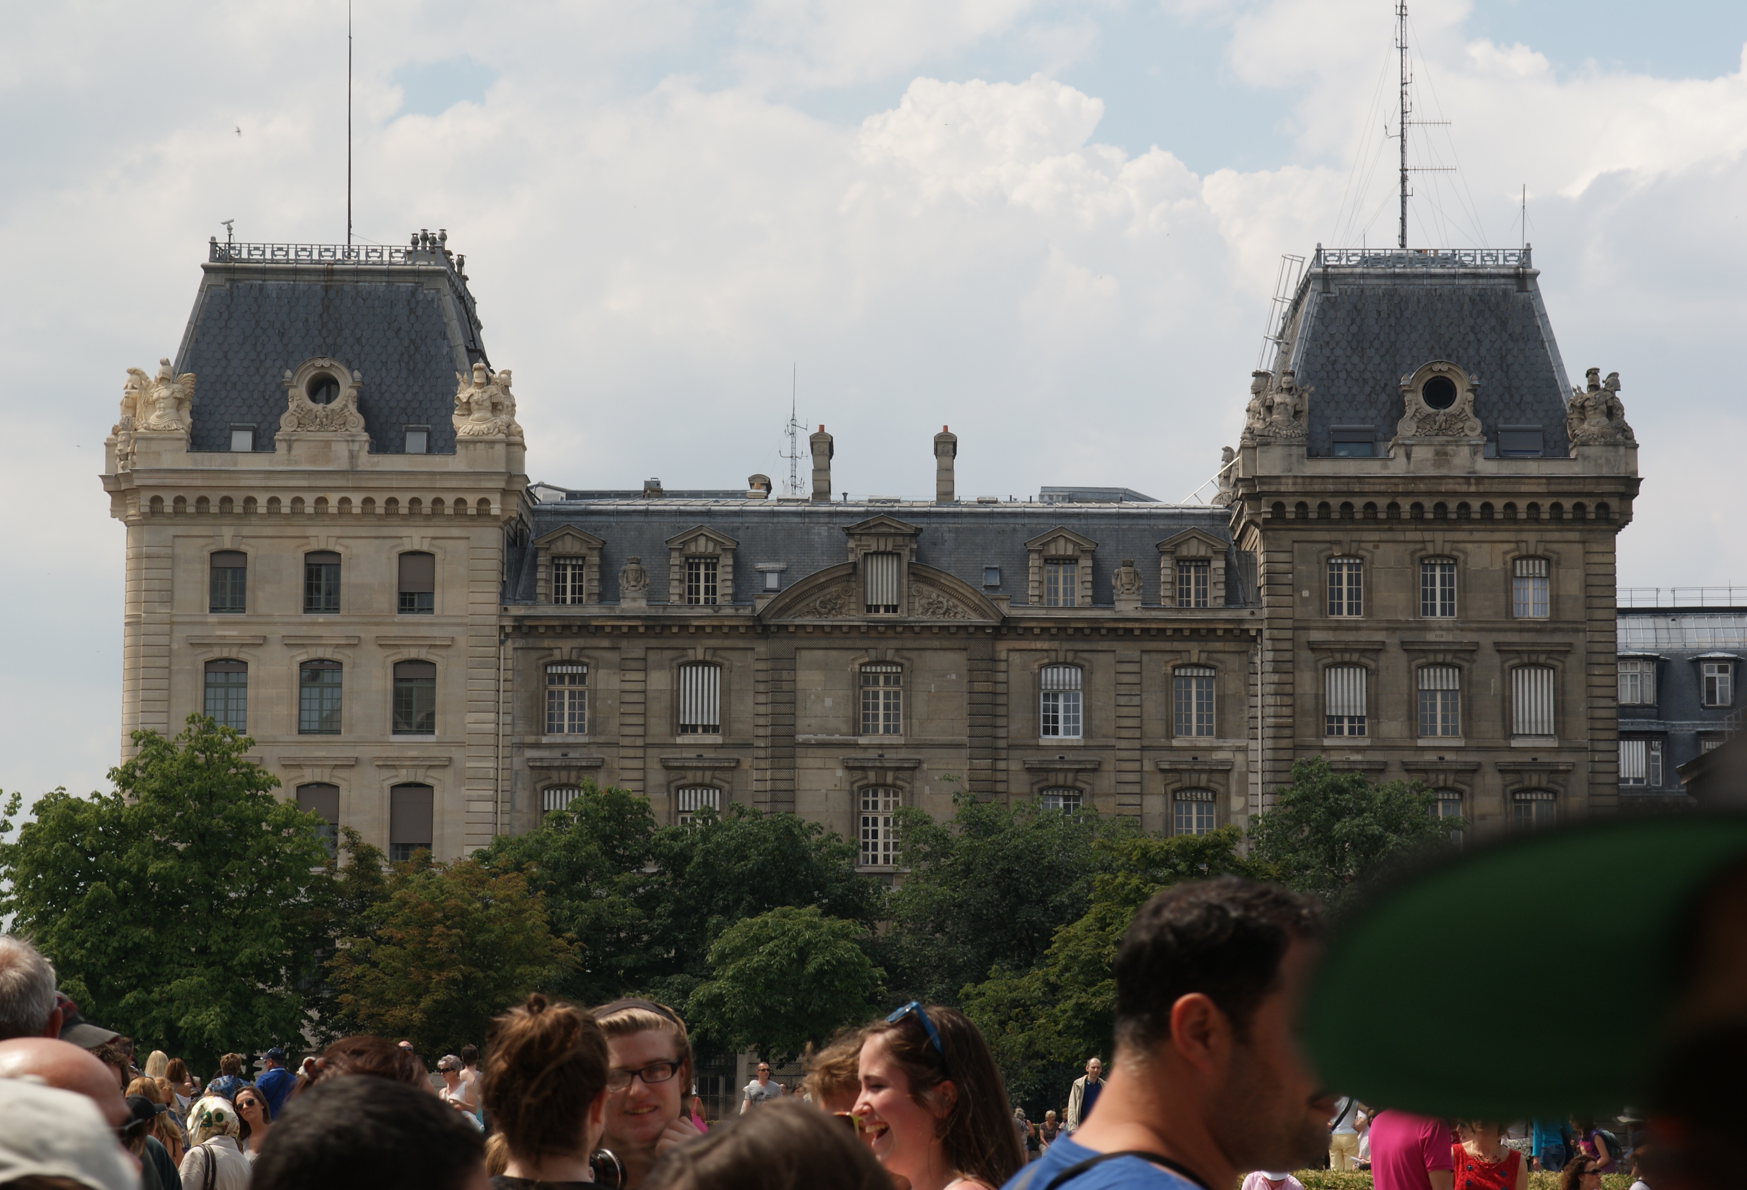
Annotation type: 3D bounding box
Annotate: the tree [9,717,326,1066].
[{"bbox_3d":[-15.339,7.258,96.769,6.879,9.226,6.673,0,-6,0],"label":"tree"}]

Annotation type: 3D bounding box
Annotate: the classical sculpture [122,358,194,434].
[{"bbox_3d":[-25.624,-7.106,159.244,2.684,2.711,1.600,-1,-6,11],"label":"classical sculpture"}]

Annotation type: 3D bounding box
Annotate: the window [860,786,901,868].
[{"bbox_3d":[0.201,7.484,142.791,1.340,2.580,0.300,0,-6,0],"label":"window"}]

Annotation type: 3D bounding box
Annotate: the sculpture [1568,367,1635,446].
[{"bbox_3d":[23.995,-6.191,146.419,2.284,2.585,2.000,0,-6,0],"label":"sculpture"}]

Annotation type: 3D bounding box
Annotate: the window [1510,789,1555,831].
[{"bbox_3d":[20.994,7.472,141.296,1.370,2.600,0.300,0,-6,0],"label":"window"}]

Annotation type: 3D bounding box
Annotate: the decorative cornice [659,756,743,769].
[{"bbox_3d":[-6.180,6.041,159.659,2.990,0.474,0.420,0,-6,0],"label":"decorative cornice"}]

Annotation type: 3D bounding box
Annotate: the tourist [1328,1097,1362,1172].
[{"bbox_3d":[5.279,6.132,49.911,0.480,1.680,0.340,0,-6,6],"label":"tourist"}]

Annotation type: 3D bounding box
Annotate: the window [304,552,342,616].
[{"bbox_3d":[-18.205,-0.409,146.902,1.238,2.112,0.300,0,-6,0],"label":"window"}]

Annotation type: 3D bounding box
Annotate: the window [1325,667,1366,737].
[{"bbox_3d":[15.374,3.467,144.970,1.425,2.328,0.300,0,-6,0],"label":"window"}]

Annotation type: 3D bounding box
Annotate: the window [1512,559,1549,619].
[{"bbox_3d":[23.385,-0.247,158.135,1.308,2.184,0.280,0,-6,0],"label":"window"}]

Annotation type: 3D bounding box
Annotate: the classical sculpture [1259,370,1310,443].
[{"bbox_3d":[14.693,-6.748,159.026,1.837,2.607,1.300,0,-6,0],"label":"classical sculpture"}]

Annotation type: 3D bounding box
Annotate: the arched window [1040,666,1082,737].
[{"bbox_3d":[6.047,3.463,143.239,1.360,2.380,0.300,0,-6,0],"label":"arched window"}]

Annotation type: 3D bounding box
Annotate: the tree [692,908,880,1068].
[{"bbox_3d":[-1.922,9.482,97.547,4.360,5.319,4.360,0,-6,0],"label":"tree"}]

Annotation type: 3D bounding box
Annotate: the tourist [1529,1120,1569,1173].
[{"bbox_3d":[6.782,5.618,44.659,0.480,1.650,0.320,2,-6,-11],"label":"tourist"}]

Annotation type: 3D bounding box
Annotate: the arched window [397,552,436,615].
[{"bbox_3d":[-15.086,-0.390,146.899,1.238,2.075,0.300,0,-6,0],"label":"arched window"}]

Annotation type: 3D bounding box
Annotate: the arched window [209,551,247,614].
[{"bbox_3d":[-21.101,-0.409,145.531,1.227,2.083,0.300,0,-6,0],"label":"arched window"}]

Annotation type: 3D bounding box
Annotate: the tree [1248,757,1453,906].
[{"bbox_3d":[12.331,9.041,114.708,5.900,9.730,5.900,0,-6,0],"label":"tree"}]

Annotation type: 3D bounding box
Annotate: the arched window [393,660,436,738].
[{"bbox_3d":[-16.256,3.690,157.693,1.600,2.665,0.280,0,-6,0],"label":"arched window"}]

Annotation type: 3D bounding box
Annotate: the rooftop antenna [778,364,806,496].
[{"bbox_3d":[-2.797,-5.705,154.508,0.979,4.747,0.900,0,-6,0],"label":"rooftop antenna"}]

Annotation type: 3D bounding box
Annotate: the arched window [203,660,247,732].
[{"bbox_3d":[-20.617,3.250,141.737,1.370,2.350,0.300,0,-6,0],"label":"arched window"}]

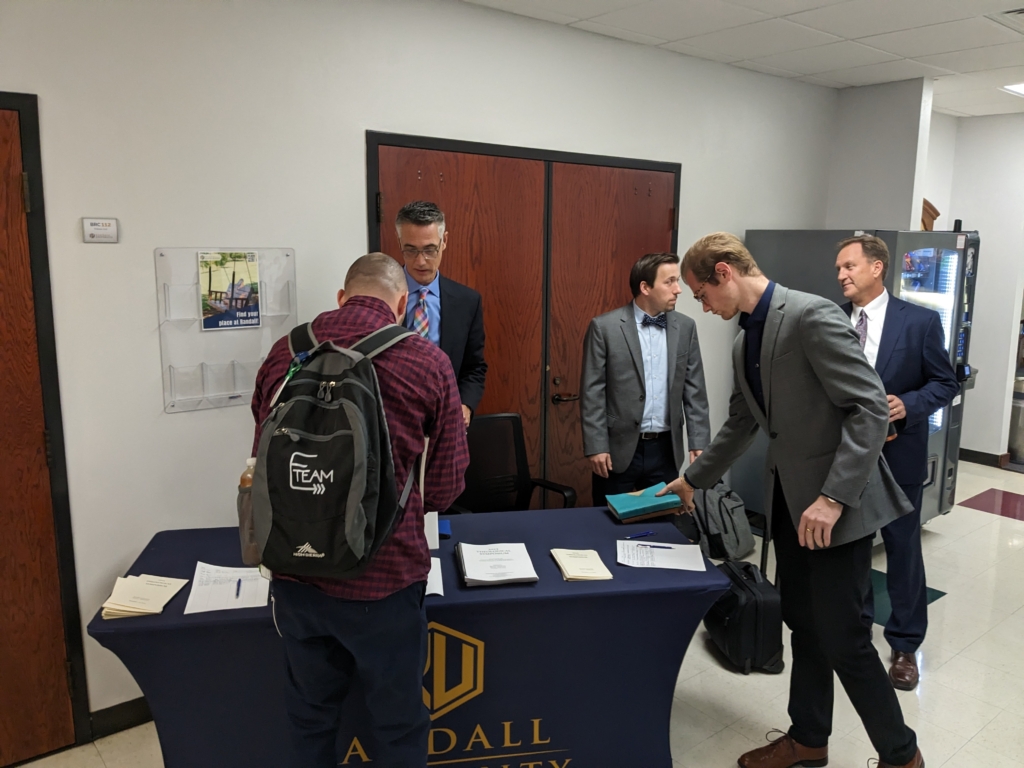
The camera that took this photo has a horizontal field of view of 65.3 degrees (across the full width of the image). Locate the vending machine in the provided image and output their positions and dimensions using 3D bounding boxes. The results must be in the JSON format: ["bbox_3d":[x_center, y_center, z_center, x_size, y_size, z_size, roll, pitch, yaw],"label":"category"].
[{"bbox_3d":[2.033,0.009,4.806,0.955,1.810,0.915,-7,12,-38],"label":"vending machine"}]

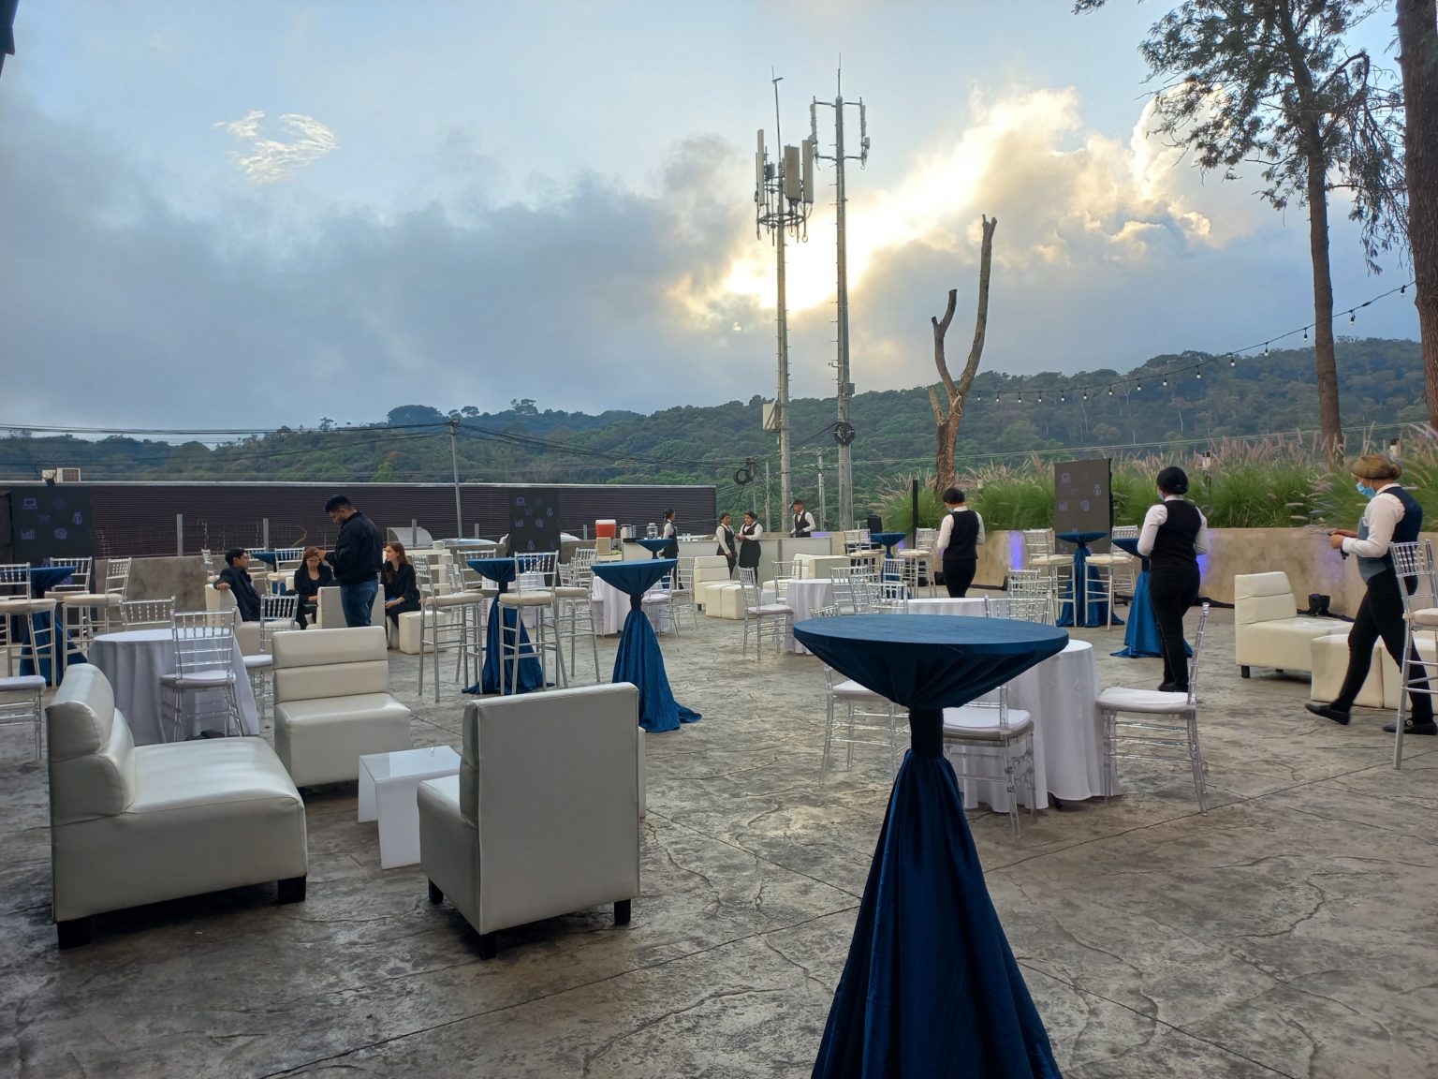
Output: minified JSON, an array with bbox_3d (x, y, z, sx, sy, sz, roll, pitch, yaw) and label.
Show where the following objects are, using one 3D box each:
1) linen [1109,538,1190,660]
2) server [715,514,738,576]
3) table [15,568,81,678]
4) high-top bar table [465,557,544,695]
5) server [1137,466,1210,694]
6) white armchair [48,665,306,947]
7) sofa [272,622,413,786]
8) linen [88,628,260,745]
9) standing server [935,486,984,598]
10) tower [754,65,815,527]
[{"bbox_3d":[4.006,0.544,9.642,0.710,1.080,0.690,-1,1,22],"label":"linen"},{"bbox_3d":[0.143,0.222,20.306,0.360,1.570,0.480,-1,1,41],"label":"server"},{"bbox_3d":[-6.005,0.802,9.211,0.740,1.070,0.740,-1,1,0],"label":"table"},{"bbox_3d":[-1.823,0.723,8.842,0.700,1.080,0.690,-2,1,-12],"label":"high-top bar table"},{"bbox_3d":[3.409,0.294,7.787,0.510,1.670,0.380,-1,1,-1],"label":"server"},{"bbox_3d":[-2.131,0.926,4.081,0.771,0.787,1.230,-2,1,-30],"label":"white armchair"},{"bbox_3d":[-2.043,0.914,5.600,0.580,0.810,0.690,-2,1,-28],"label":"sofa"},{"bbox_3d":[-3.509,0.956,6.600,1.080,0.730,1.080,-2,1,-28],"label":"linen"},{"bbox_3d":[2.608,0.271,11.188,0.480,1.660,0.370,-2,1,-6],"label":"standing server"},{"bbox_3d":[2.116,-6.705,33.000,1.950,16.200,1.900,-1,1,0],"label":"tower"}]

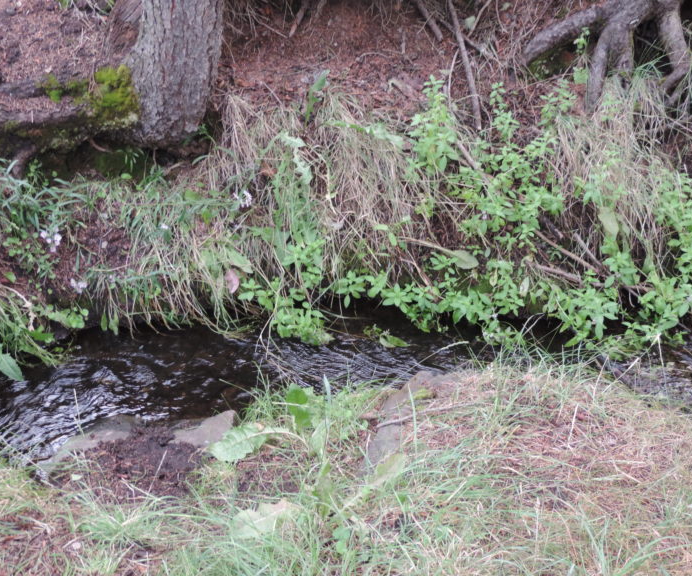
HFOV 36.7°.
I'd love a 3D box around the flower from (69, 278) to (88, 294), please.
[{"bbox_3d":[-0.808,-0.004,3.150,0.056,0.046,0.045,0,26,0],"label":"flower"}]

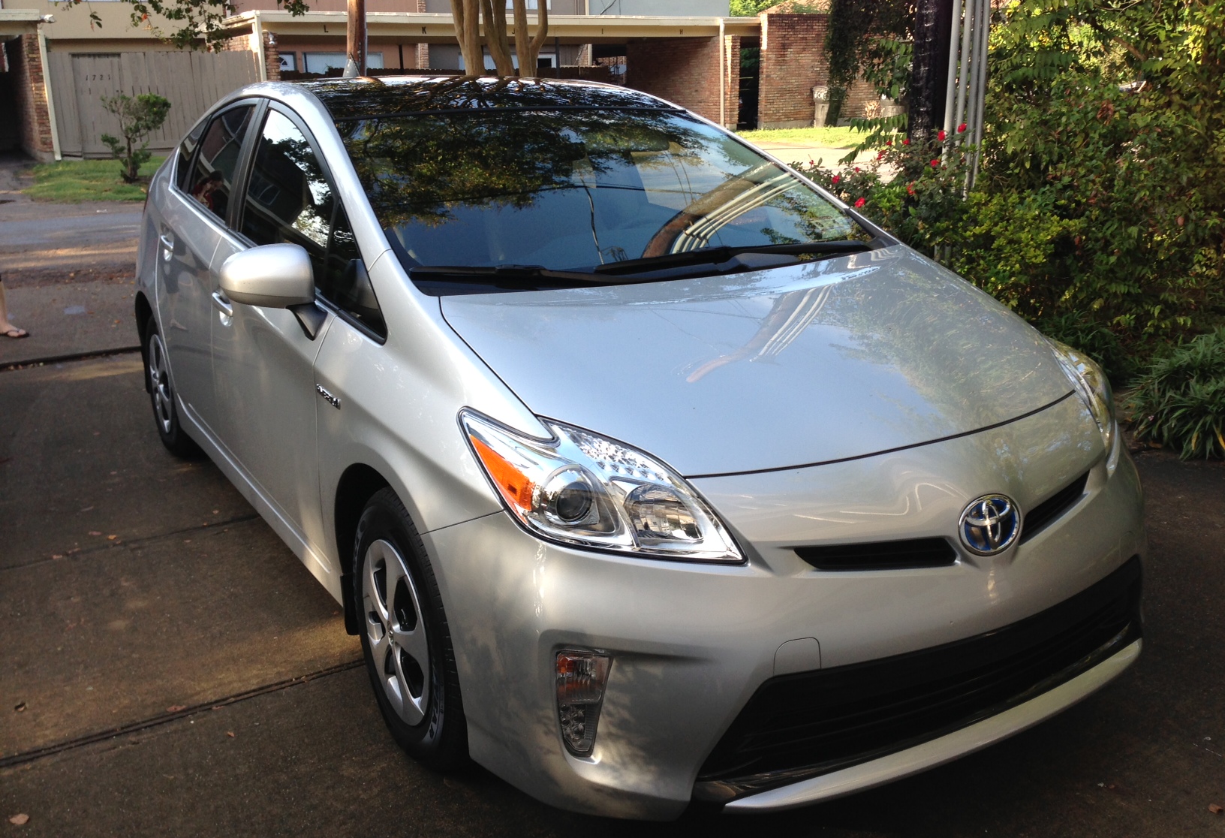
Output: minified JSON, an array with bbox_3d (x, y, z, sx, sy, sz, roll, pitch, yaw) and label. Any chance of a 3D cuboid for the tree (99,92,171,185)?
[{"bbox_3d":[-7.238,-4.243,17.700,1.100,1.350,1.050,-7,17,-21],"label":"tree"}]

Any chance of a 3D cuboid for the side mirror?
[{"bbox_3d":[-0.811,-0.330,2.747,0.220,0.160,0.135,-10,18,-29],"label":"side mirror"}]

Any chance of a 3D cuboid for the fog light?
[{"bbox_3d":[-0.052,0.514,2.113,0.110,0.225,0.100,-5,16,-14],"label":"fog light"}]

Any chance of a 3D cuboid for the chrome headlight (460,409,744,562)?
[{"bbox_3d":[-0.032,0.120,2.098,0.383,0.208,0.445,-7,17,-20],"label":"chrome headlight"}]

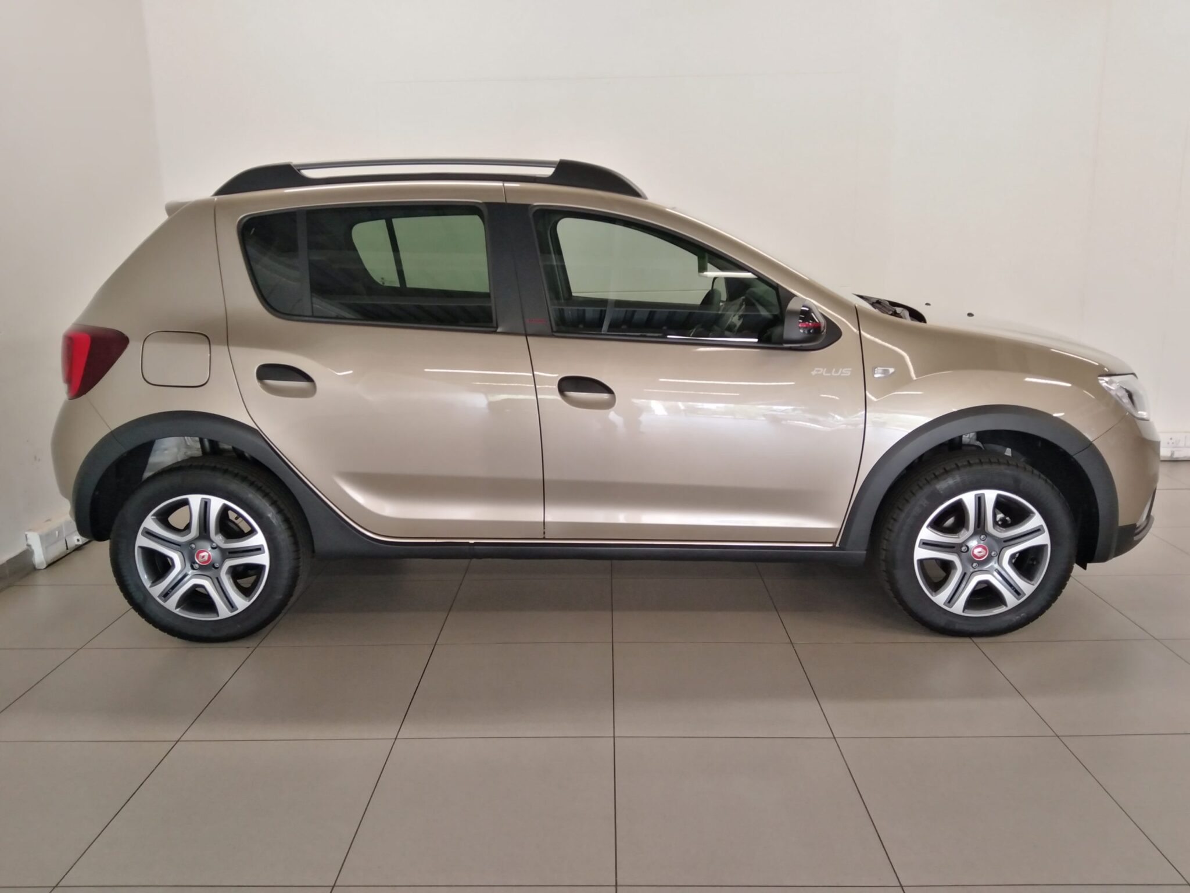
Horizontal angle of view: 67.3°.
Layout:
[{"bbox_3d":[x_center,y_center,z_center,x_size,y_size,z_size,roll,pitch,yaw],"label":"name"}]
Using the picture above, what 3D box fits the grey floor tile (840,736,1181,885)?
[{"bbox_3d":[0.950,0.858,2.151,0.600,0.010,0.575,-1,14,1],"label":"grey floor tile"}]

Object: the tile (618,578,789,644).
[{"bbox_3d":[0.367,0.599,3.279,0.600,0.010,0.580,-1,14,1],"label":"tile"}]

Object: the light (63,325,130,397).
[{"bbox_3d":[-1.616,-0.282,2.939,0.288,0.247,0.200,-1,14,1],"label":"light"}]

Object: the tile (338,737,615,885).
[{"bbox_3d":[-0.250,0.871,2.172,0.600,0.010,0.575,-1,14,1],"label":"tile"}]

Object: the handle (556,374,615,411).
[{"bbox_3d":[-0.028,-0.171,2.810,0.181,0.109,0.045,-1,14,1],"label":"handle"}]

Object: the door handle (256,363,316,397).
[{"bbox_3d":[-0.978,-0.210,2.829,0.187,0.110,0.045,-1,14,1],"label":"door handle"}]

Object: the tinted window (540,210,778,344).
[{"bbox_3d":[0.197,-0.540,2.842,0.779,0.426,0.050,-1,-6,1],"label":"tinted window"}]

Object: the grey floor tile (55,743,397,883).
[{"bbox_3d":[-0.856,0.883,2.195,0.600,0.010,0.580,-1,14,1],"label":"grey floor tile"}]

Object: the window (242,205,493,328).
[{"bbox_3d":[-0.725,-0.570,2.849,0.806,0.404,0.050,-1,-6,1],"label":"window"}]

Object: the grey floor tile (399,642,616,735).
[{"bbox_3d":[-0.242,0.736,2.720,0.600,0.010,0.575,-1,14,1],"label":"grey floor tile"}]

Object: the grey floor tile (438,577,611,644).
[{"bbox_3d":[-0.237,0.605,3.289,0.600,0.010,0.580,-1,14,1],"label":"grey floor tile"}]

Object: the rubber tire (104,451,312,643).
[{"bbox_3d":[-1.308,0.341,3.063,0.630,0.625,0.210,-1,14,1],"label":"rubber tire"}]

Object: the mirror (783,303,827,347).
[{"bbox_3d":[0.634,-0.379,2.718,0.125,0.140,0.190,-1,14,1],"label":"mirror"}]

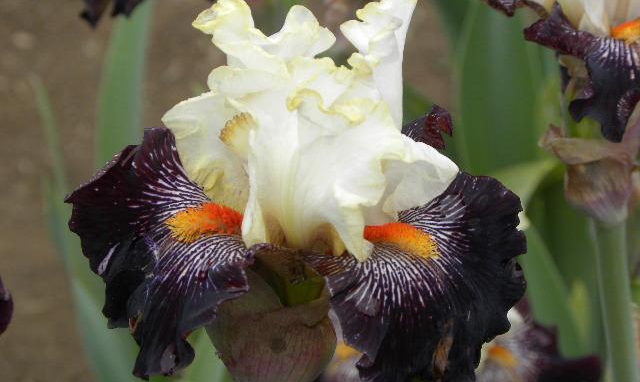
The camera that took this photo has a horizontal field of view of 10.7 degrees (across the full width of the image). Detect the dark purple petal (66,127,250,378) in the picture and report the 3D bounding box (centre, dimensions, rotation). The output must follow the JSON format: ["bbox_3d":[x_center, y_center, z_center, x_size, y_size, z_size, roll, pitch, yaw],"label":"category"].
[{"bbox_3d":[-0.046,0.018,0.990,0.048,0.057,0.062,-11,23,-28],"label":"dark purple petal"}]

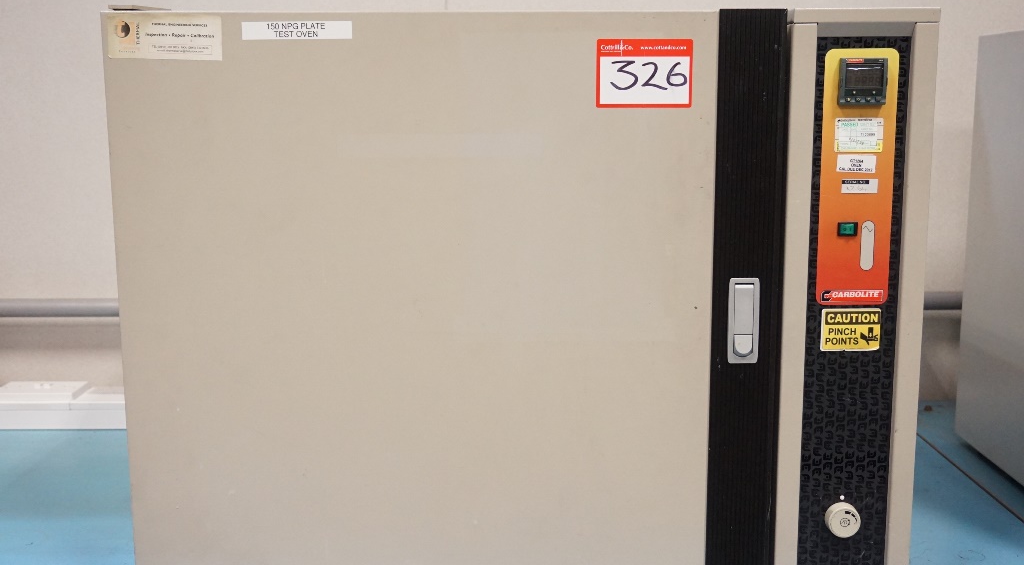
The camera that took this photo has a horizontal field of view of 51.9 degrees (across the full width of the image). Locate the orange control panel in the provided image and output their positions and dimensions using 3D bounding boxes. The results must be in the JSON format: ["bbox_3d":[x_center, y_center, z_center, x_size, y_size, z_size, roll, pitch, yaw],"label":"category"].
[{"bbox_3d":[0.367,-0.109,1.113,0.077,0.272,0.014,0,9,0],"label":"orange control panel"}]

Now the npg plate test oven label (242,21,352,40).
[{"bbox_3d":[-0.221,-0.259,1.083,0.113,0.018,0.002,-1,9,0],"label":"npg plate test oven label"}]

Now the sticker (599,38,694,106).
[{"bbox_3d":[0.137,-0.216,1.089,0.099,0.070,0.002,0,9,0],"label":"sticker"}]

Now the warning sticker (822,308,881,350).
[{"bbox_3d":[0.369,0.052,1.143,0.064,0.046,0.002,-1,9,0],"label":"warning sticker"}]

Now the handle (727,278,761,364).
[{"bbox_3d":[0.249,0.042,1.128,0.032,0.094,0.014,0,9,0],"label":"handle"}]

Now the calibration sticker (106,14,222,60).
[{"bbox_3d":[-0.357,-0.252,1.083,0.116,0.045,0.002,1,9,0],"label":"calibration sticker"}]

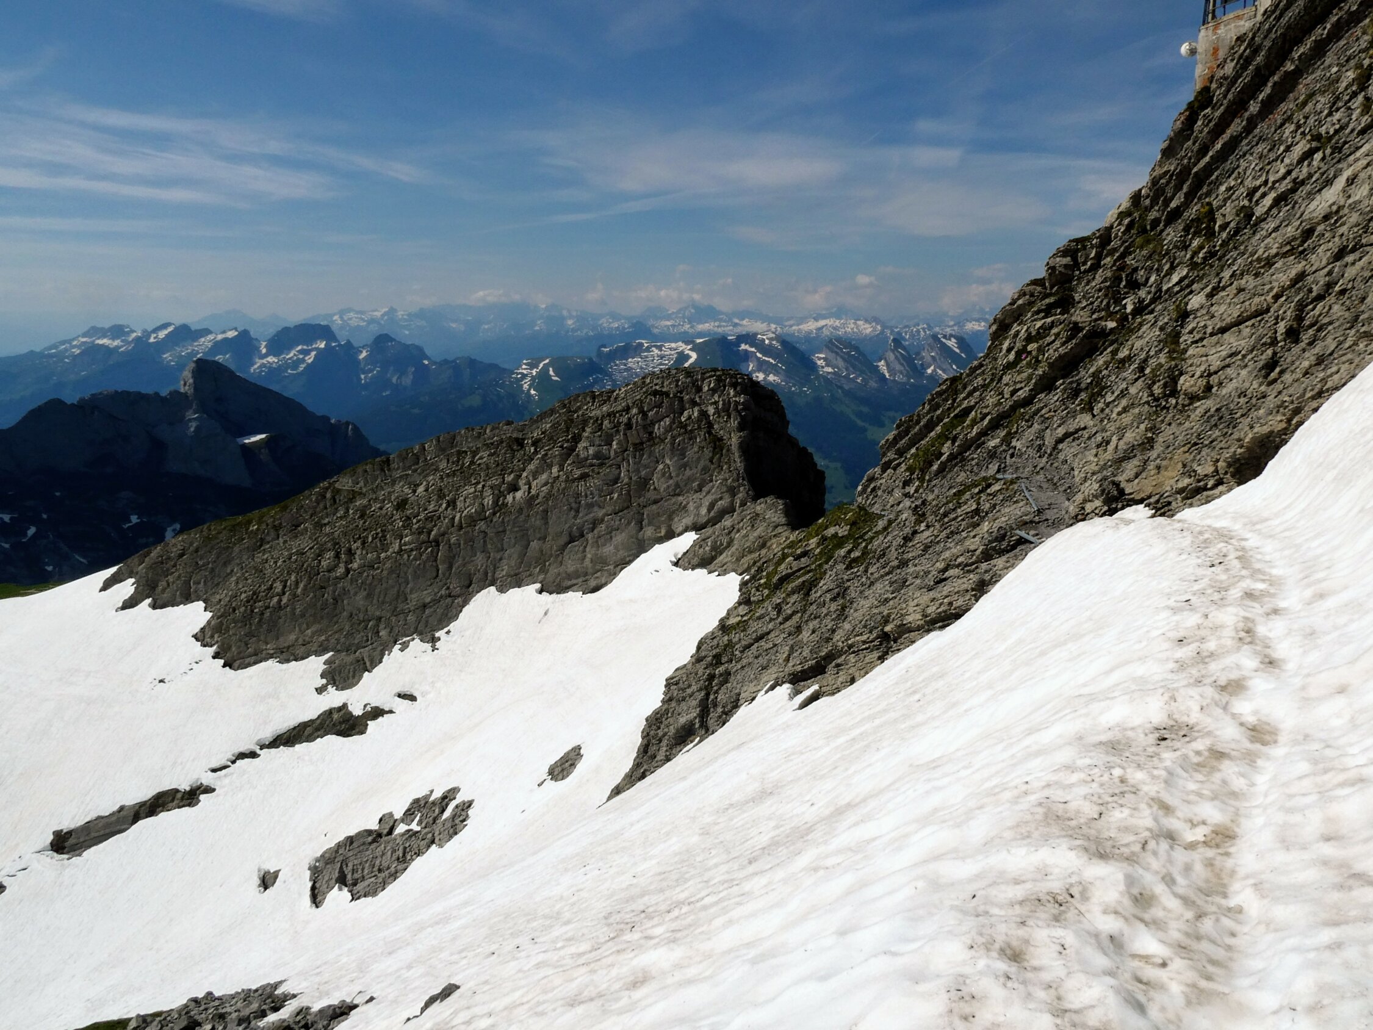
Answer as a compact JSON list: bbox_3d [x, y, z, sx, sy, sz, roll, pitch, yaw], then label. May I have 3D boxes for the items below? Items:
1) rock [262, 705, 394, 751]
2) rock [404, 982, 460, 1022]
[{"bbox_3d":[-27.340,16.104,72.000,9.200,2.600,3.600,-6,13,-27],"label":"rock"},{"bbox_3d":[-2.665,5.132,10.000,0.530,0.320,0.280,-2,11,-10],"label":"rock"}]

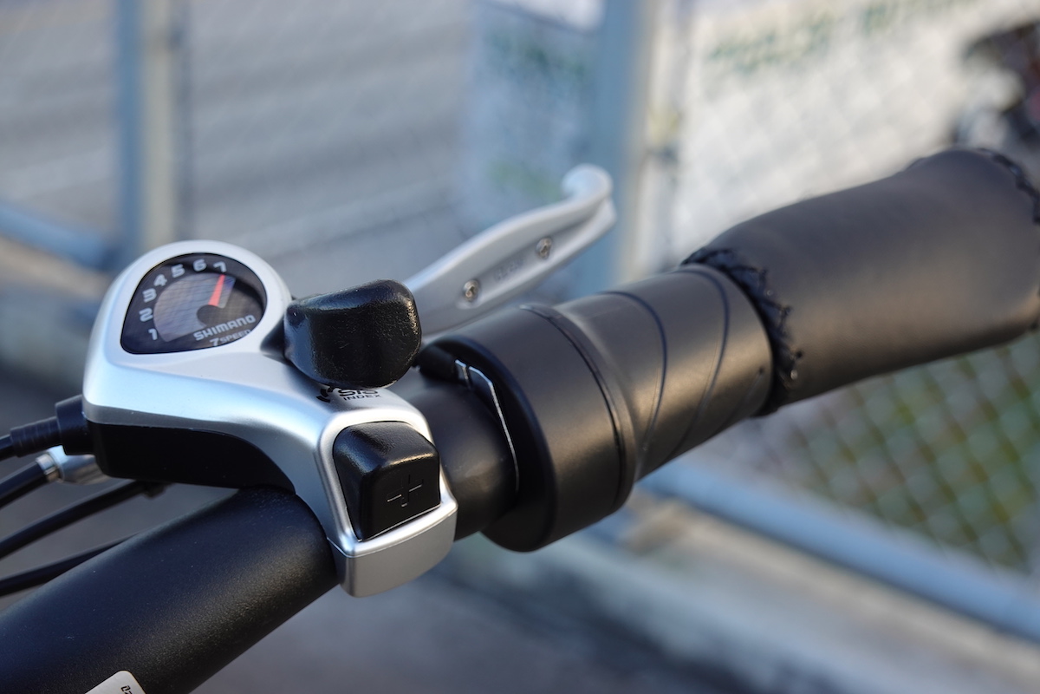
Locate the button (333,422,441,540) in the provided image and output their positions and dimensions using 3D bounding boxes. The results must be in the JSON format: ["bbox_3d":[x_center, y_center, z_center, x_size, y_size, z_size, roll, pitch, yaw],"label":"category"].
[{"bbox_3d":[-0.023,0.022,0.324,0.018,0.015,0.011,-23,40,-31],"label":"button"}]

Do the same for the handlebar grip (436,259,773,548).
[{"bbox_3d":[0.016,0.009,0.367,0.058,0.043,0.043,-23,27,-31],"label":"handlebar grip"}]

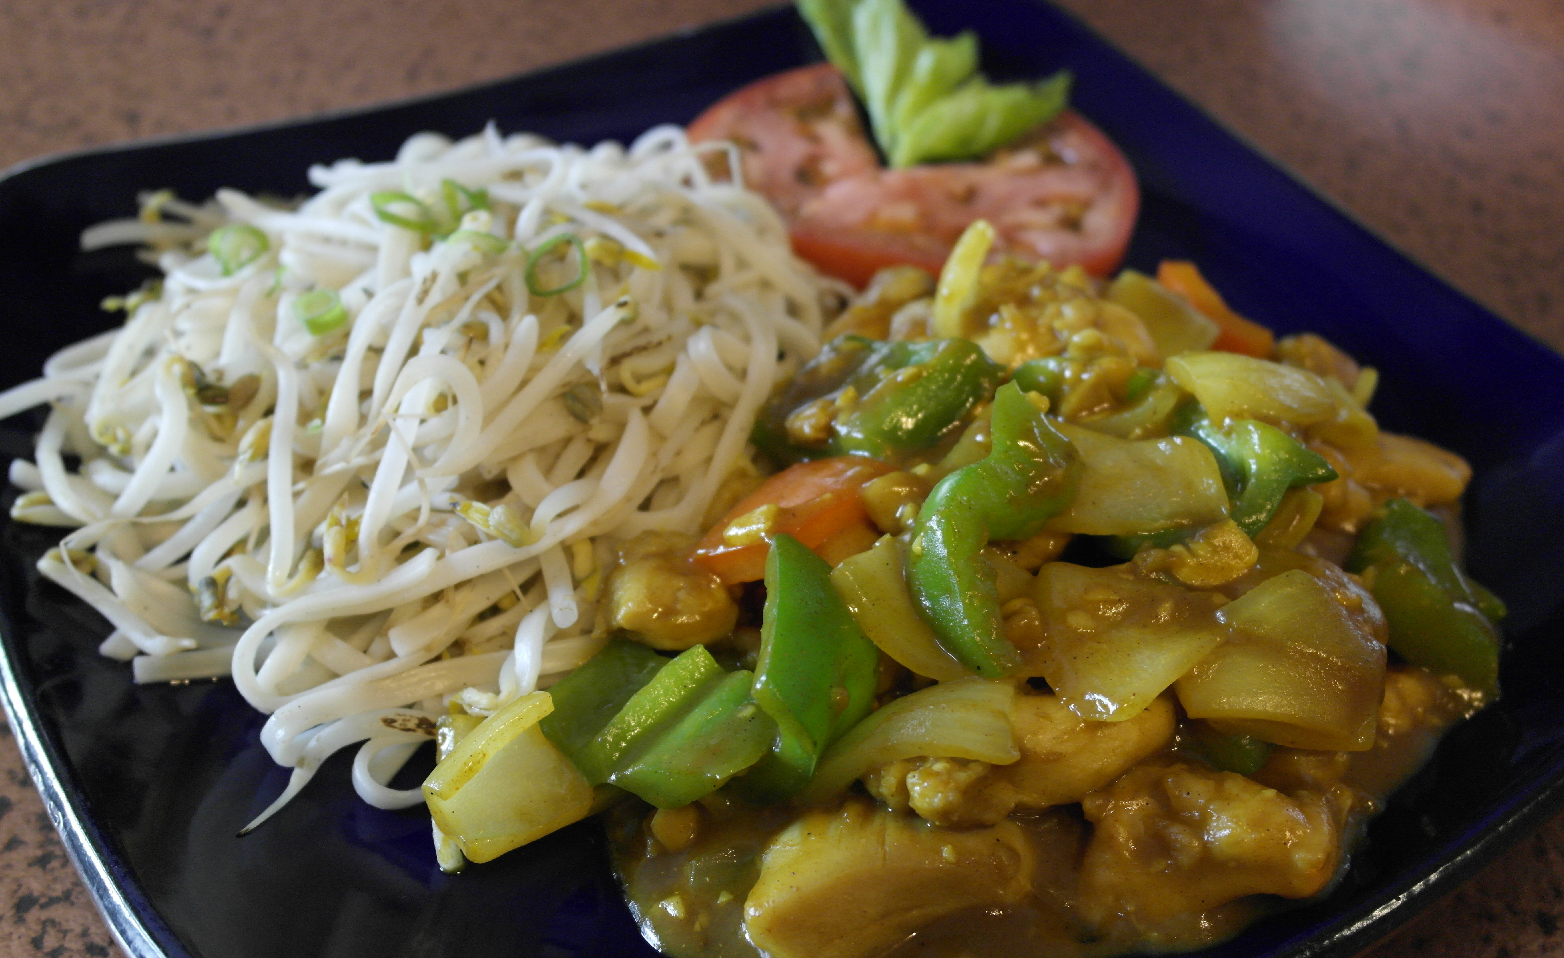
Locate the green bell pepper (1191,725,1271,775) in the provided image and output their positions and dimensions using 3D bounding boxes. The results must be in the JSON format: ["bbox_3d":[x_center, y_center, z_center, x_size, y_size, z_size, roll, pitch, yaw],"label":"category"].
[{"bbox_3d":[0.063,0.038,0.265,0.016,0.011,0.006,0,40,-2],"label":"green bell pepper"}]

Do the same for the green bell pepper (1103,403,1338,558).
[{"bbox_3d":[0.068,0.004,0.290,0.027,0.019,0.025,24,45,25],"label":"green bell pepper"}]

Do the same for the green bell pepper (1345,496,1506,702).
[{"bbox_3d":[0.097,0.019,0.283,0.025,0.019,0.024,11,41,11],"label":"green bell pepper"}]

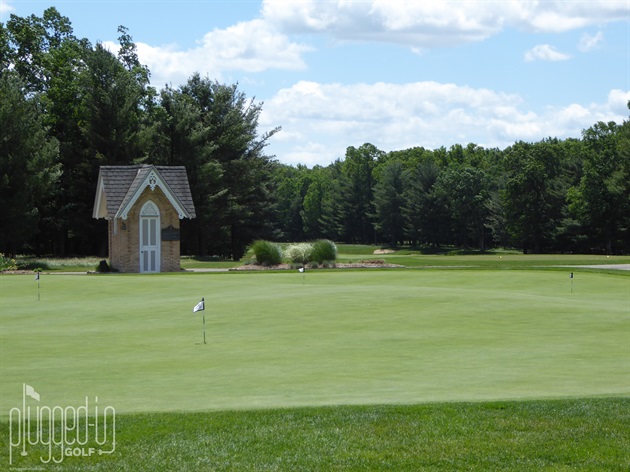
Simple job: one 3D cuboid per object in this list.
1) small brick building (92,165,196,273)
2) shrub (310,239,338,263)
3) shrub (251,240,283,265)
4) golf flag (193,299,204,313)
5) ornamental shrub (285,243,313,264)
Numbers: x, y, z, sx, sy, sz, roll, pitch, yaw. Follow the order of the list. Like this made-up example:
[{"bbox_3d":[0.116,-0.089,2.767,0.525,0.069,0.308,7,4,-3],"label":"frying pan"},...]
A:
[{"bbox_3d":[-7.260,-0.720,75.300,3.680,4.550,3.600,0,0,-17],"label":"small brick building"},{"bbox_3d":[0.434,0.766,91.000,1.350,1.270,1.350,0,0,0],"label":"shrub"},{"bbox_3d":[-2.450,0.842,91.000,1.580,1.240,1.500,0,0,0],"label":"shrub"},{"bbox_3d":[-1.776,1.064,27.300,0.180,0.220,0.040,0,0,0],"label":"golf flag"},{"bbox_3d":[-0.794,0.896,91.300,1.450,1.130,1.400,0,0,0],"label":"ornamental shrub"}]

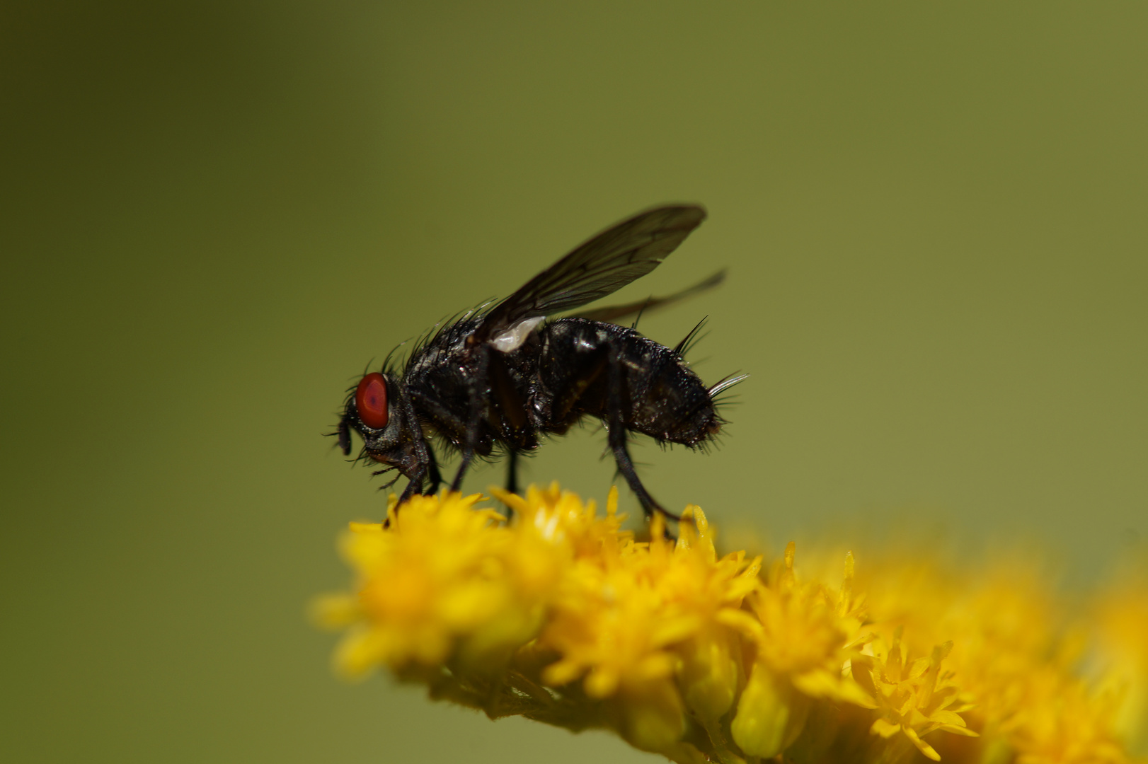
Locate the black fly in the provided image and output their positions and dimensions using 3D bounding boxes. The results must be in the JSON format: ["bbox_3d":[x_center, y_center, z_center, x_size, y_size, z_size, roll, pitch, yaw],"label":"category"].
[{"bbox_3d":[-0.001,0.000,0.130,0.011,0.009,0.007,0,5,0],"label":"black fly"}]

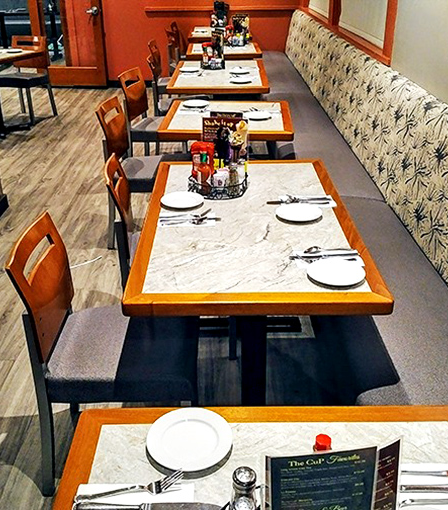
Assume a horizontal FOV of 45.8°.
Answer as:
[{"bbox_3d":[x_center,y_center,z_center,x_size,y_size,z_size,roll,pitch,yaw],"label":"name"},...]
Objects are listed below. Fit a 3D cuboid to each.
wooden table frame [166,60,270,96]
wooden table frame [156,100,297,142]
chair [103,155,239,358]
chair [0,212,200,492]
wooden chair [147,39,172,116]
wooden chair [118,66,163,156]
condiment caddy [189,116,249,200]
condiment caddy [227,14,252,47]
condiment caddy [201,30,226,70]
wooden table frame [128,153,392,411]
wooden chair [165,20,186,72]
[{"bbox_3d":[-0.036,-1.208,4.662,0.762,0.750,1.215,0,29,0],"label":"wooden table frame"},{"bbox_3d":[0.016,-0.534,3.449,0.765,0.755,0.765,0,29,0],"label":"wooden table frame"},{"bbox_3d":[-0.203,0.008,2.344,0.510,0.870,0.450,-2,29,-3],"label":"chair"},{"bbox_3d":[-0.350,0.331,1.801,0.540,0.866,0.445,0,29,0],"label":"chair"},{"bbox_3d":[-0.482,-1.798,5.631,0.510,0.870,0.450,2,29,3],"label":"wooden chair"},{"bbox_3d":[-0.487,-1.004,4.185,0.510,0.870,0.450,4,29,7],"label":"wooden chair"},{"bbox_3d":[-0.024,-0.402,2.165,0.250,0.285,0.235,0,29,0],"label":"condiment caddy"},{"bbox_3d":[0.161,-2.451,5.803,0.260,0.300,0.230,0,29,0],"label":"condiment caddy"},{"bbox_3d":[-0.085,-1.791,4.653,0.230,0.290,0.200,0,29,0],"label":"condiment caddy"},{"bbox_3d":[0.092,0.164,2.213,0.762,0.750,1.210,0,29,0],"label":"wooden table frame"},{"bbox_3d":[-0.410,-2.340,6.563,0.540,0.866,0.450,0,29,0],"label":"wooden chair"}]

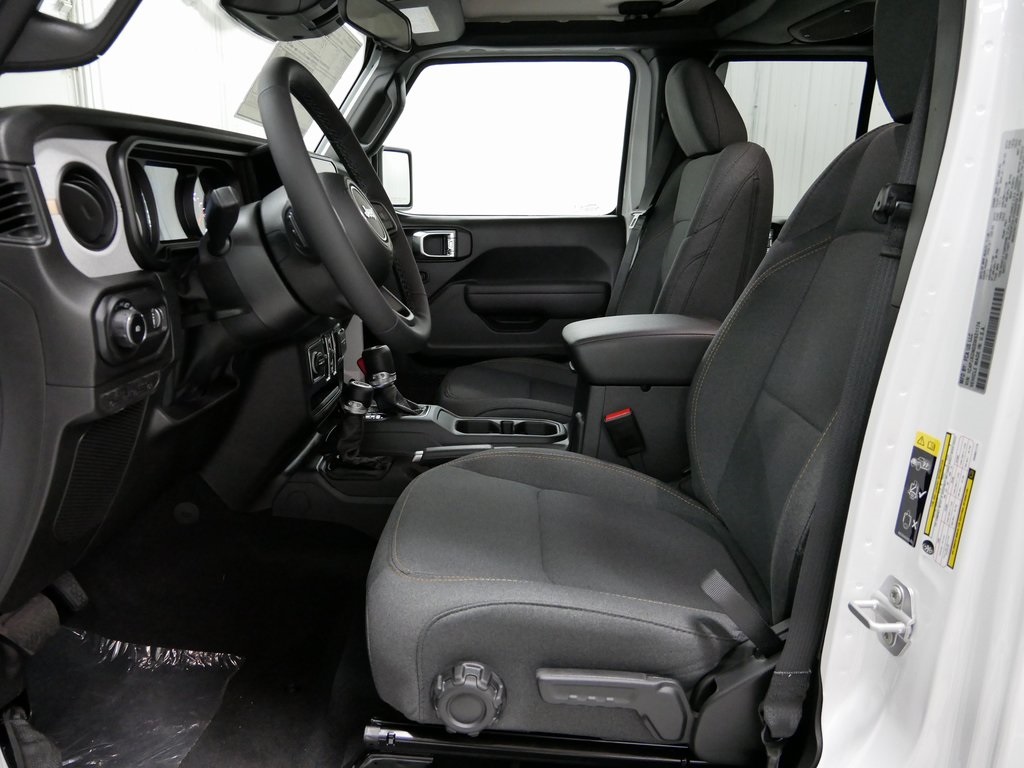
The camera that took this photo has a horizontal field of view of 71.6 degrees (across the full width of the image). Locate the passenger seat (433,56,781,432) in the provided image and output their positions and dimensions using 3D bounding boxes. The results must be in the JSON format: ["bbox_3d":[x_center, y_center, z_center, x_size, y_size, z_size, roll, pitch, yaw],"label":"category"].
[{"bbox_3d":[0.184,-0.248,1.648,0.720,0.930,0.530,1,12,3],"label":"passenger seat"}]

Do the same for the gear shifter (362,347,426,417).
[{"bbox_3d":[-0.228,-0.008,1.376,0.120,0.145,0.075,1,12,3],"label":"gear shifter"}]

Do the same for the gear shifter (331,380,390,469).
[{"bbox_3d":[-0.274,0.069,1.276,0.105,0.170,0.080,1,12,3],"label":"gear shifter"}]

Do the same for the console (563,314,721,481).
[{"bbox_3d":[0.260,0.024,1.308,0.340,0.300,0.220,1,12,3],"label":"console"}]

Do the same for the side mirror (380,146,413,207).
[{"bbox_3d":[-0.375,-0.622,2.138,0.090,0.180,0.180,4,13,20],"label":"side mirror"}]

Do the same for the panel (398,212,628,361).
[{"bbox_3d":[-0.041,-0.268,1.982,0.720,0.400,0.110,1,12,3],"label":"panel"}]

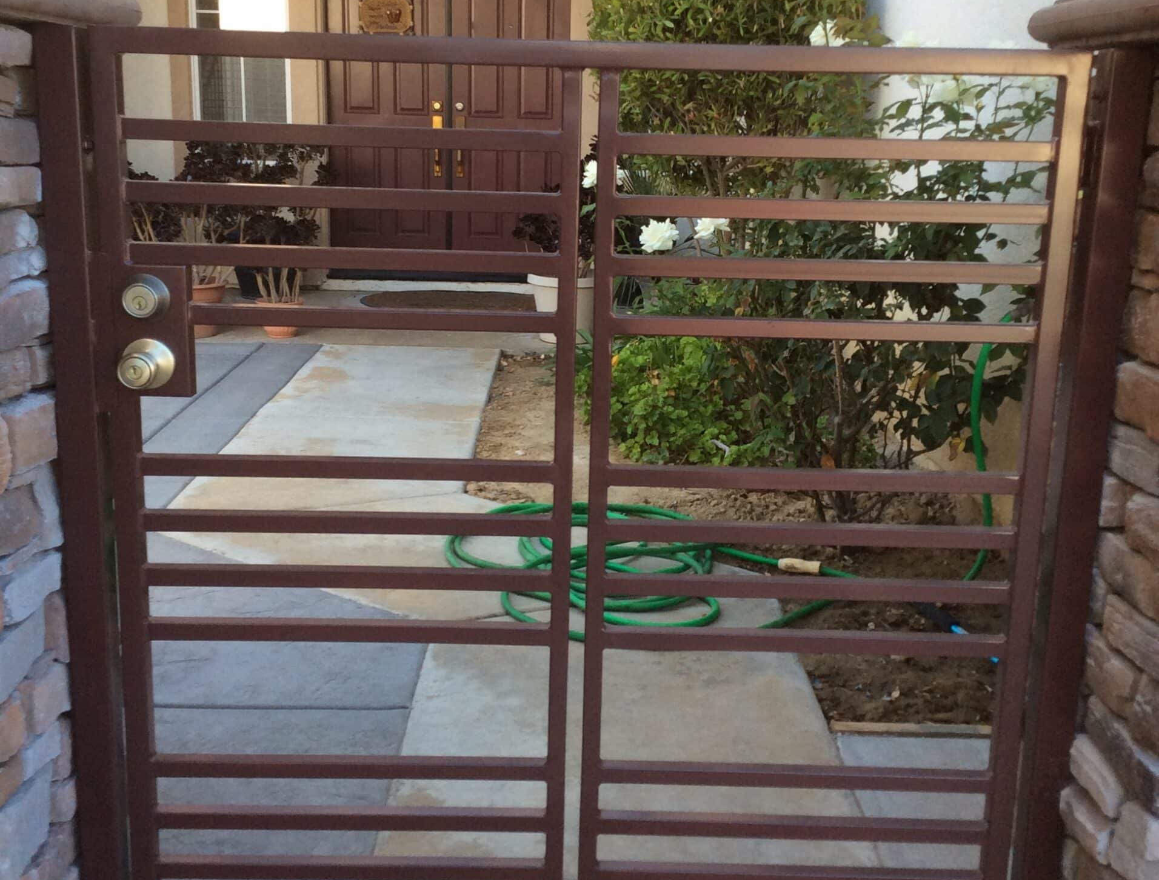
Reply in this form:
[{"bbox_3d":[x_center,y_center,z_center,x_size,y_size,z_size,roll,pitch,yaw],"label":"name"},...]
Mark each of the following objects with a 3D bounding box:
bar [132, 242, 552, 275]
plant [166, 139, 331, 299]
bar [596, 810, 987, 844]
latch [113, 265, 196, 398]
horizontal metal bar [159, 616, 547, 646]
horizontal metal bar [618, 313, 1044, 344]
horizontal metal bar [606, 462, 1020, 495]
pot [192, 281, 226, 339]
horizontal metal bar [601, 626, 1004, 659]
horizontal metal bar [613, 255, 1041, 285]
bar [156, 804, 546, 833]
[{"bbox_3d":[-0.309,-0.241,1.942,0.566,0.026,0.026,1,14,-1],"label":"bar"},{"bbox_3d":[-1.865,-1.247,8.368,0.851,0.827,0.700,1,13,-1],"label":"plant"},{"bbox_3d":[0.320,0.585,2.224,0.585,0.026,0.026,1,13,-1],"label":"bar"},{"bbox_3d":[-0.560,-0.139,1.934,0.095,0.174,0.120,1,14,-1],"label":"latch"},{"bbox_3d":[-0.322,0.266,2.066,0.566,0.026,0.026,1,14,-1],"label":"horizontal metal bar"},{"bbox_3d":[0.339,-0.155,2.055,0.585,0.026,0.026,1,13,-1],"label":"horizontal metal bar"},{"bbox_3d":[0.317,0.052,2.018,0.563,0.026,0.026,1,14,-1],"label":"horizontal metal bar"},{"bbox_3d":[-2.042,-0.697,7.846,0.325,0.290,0.325,1,14,-1],"label":"pot"},{"bbox_3d":[0.314,0.281,2.074,0.563,0.026,0.026,1,14,-1],"label":"horizontal metal bar"},{"bbox_3d":[0.341,-0.234,2.038,0.585,0.026,0.026,1,13,-1],"label":"horizontal metal bar"},{"bbox_3d":[-0.342,0.569,2.215,0.582,0.026,0.026,1,13,-1],"label":"bar"}]

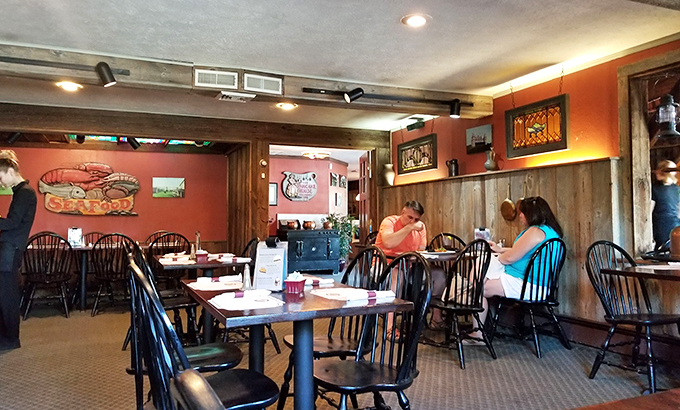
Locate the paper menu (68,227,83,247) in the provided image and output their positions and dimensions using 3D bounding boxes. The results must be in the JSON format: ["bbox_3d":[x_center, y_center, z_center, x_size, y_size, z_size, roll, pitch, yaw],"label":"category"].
[{"bbox_3d":[-3.410,0.419,6.585,0.185,0.265,0.070,0,-2,-20],"label":"paper menu"}]

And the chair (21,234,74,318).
[{"bbox_3d":[-3.392,0.802,5.960,0.460,0.940,0.530,0,-2,-24],"label":"chair"}]

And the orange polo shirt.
[{"bbox_3d":[0.620,0.393,5.220,0.510,0.560,0.360,1,-2,-30],"label":"orange polo shirt"}]

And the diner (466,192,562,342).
[{"bbox_3d":[1.510,0.572,4.400,0.540,1.290,0.710,1,-2,-38],"label":"diner"}]

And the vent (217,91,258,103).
[{"bbox_3d":[-0.942,-0.988,4.650,0.330,0.040,0.290,0,-2,-23],"label":"vent"}]

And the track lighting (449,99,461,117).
[{"bbox_3d":[1.194,-0.989,5.280,0.105,0.190,0.115,0,-2,0],"label":"track lighting"}]

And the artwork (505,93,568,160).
[{"bbox_3d":[1.897,-0.739,4.964,0.050,0.495,0.800,0,-2,-23],"label":"artwork"}]

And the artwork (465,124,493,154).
[{"bbox_3d":[1.544,-0.724,5.665,0.030,0.294,0.445,0,-2,-24],"label":"artwork"}]

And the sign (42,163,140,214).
[{"bbox_3d":[-3.449,-0.220,7.091,1.266,0.742,0.060,0,-2,-24],"label":"sign"}]

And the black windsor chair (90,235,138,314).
[{"bbox_3d":[-2.690,0.802,6.100,0.450,0.950,0.500,0,-2,-23],"label":"black windsor chair"}]

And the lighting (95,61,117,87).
[{"bbox_3d":[-1.821,-1.022,3.978,0.105,0.200,0.105,-19,6,-22],"label":"lighting"}]

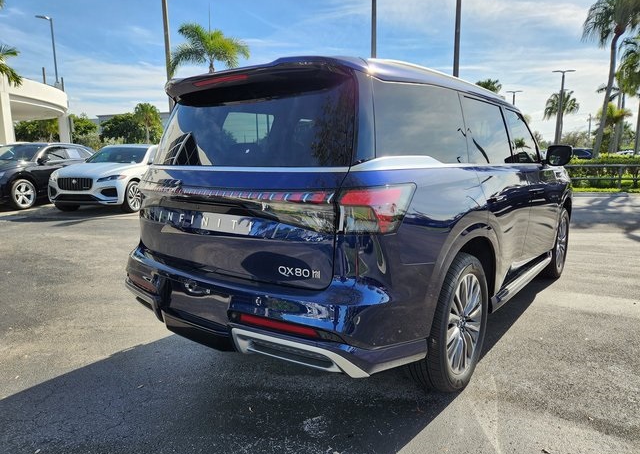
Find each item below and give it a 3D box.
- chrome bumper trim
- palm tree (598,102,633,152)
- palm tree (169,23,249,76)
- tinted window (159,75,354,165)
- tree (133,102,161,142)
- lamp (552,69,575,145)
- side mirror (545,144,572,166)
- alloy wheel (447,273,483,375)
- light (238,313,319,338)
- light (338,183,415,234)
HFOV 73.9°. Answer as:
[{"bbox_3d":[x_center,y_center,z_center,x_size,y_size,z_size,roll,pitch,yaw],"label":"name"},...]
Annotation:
[{"bbox_3d":[-0.100,0.559,1.913,0.670,0.150,0.220,5,11,30],"label":"chrome bumper trim"},{"bbox_3d":[21.510,-6.380,31.082,2.400,5.291,2.400,6,11,34],"label":"palm tree"},{"bbox_3d":[-5.832,-6.606,23.371,4.200,8.421,4.200,-2,9,-13],"label":"palm tree"},{"bbox_3d":[-0.476,-0.535,2.304,1.500,0.430,0.160,7,-8,38],"label":"tinted window"},{"bbox_3d":[-17.394,-8.903,43.024,2.800,6.776,2.800,-4,10,-21],"label":"tree"},{"bbox_3d":[20.933,-9.131,37.205,2.200,8.771,0.400,0,9,0],"label":"lamp"},{"bbox_3d":[2.244,-0.677,3.987,0.240,0.200,0.180,7,12,38],"label":"side mirror"},{"bbox_3d":[0.800,0.571,2.600,0.200,0.600,0.600,7,12,38],"label":"alloy wheel"},{"bbox_3d":[-0.183,0.446,1.897,0.430,0.055,0.070,5,11,31],"label":"light"},{"bbox_3d":[0.238,-0.075,1.820,0.220,0.220,0.400,5,11,30],"label":"light"}]

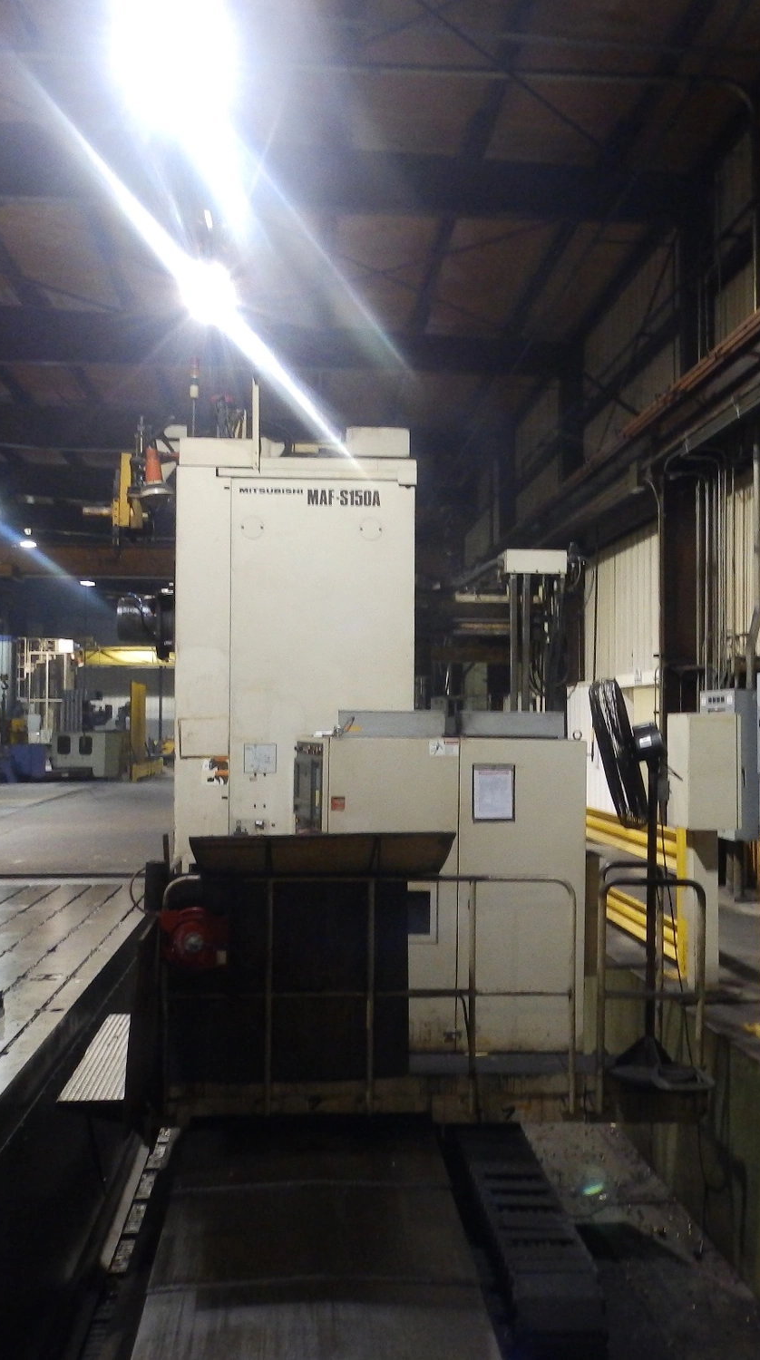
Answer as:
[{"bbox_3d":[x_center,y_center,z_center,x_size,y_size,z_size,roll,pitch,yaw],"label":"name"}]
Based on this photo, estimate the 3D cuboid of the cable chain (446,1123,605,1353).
[{"bbox_3d":[0.733,2.879,6.123,0.425,0.310,2.280,1,-2,-4],"label":"cable chain"}]

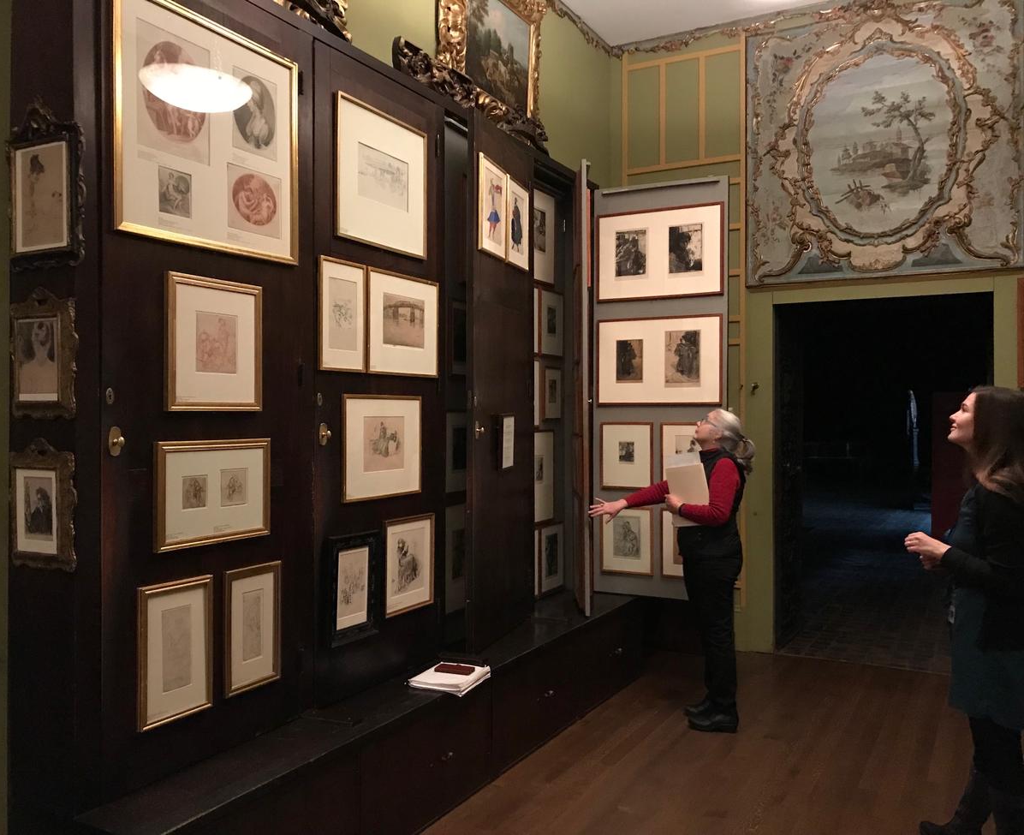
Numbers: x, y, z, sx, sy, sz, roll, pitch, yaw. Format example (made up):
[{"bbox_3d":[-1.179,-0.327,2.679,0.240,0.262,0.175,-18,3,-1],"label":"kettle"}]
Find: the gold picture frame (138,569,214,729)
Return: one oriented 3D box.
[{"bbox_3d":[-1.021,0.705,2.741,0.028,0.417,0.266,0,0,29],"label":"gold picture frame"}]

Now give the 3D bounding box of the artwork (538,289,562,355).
[{"bbox_3d":[0.236,-0.565,5.416,0.028,0.387,0.286,0,0,29],"label":"artwork"}]

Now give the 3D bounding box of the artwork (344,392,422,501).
[{"bbox_3d":[-0.517,0.118,3.657,0.028,0.417,0.505,0,0,29],"label":"artwork"}]

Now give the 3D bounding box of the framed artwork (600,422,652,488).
[{"bbox_3d":[0.684,0.229,5.398,0.323,0.398,0.028,0,0,29],"label":"framed artwork"}]

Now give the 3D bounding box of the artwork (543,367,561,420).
[{"bbox_3d":[0.239,-0.142,5.424,0.028,0.319,0.210,0,0,29],"label":"artwork"}]

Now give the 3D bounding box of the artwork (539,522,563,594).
[{"bbox_3d":[0.236,0.856,5.424,0.028,0.418,0.287,0,0,29],"label":"artwork"}]

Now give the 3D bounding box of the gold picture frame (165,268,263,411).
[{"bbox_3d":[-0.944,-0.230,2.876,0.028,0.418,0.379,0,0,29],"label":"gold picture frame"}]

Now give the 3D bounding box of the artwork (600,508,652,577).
[{"bbox_3d":[0.684,0.745,5.401,0.324,0.392,0.028,0,0,29],"label":"artwork"}]

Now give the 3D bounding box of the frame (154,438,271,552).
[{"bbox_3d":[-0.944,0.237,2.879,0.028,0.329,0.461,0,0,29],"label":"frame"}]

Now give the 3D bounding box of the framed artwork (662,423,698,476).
[{"bbox_3d":[1.022,0.221,5.213,0.323,0.394,0.028,0,0,29],"label":"framed artwork"}]

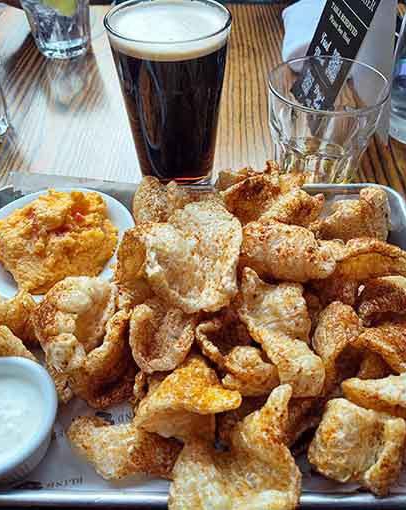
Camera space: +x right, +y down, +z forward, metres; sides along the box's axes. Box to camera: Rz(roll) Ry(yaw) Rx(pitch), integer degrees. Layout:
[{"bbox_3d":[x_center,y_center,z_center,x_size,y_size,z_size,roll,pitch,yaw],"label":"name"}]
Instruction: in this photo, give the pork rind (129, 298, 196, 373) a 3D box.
[{"bbox_3d":[-0.024,0.046,0.265,0.040,0.038,0.036,0,49,1],"label":"pork rind"}]

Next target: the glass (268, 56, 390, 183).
[{"bbox_3d":[0.095,-0.098,0.376,0.089,0.095,0.089,0,48,1],"label":"glass"}]

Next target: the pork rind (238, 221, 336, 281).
[{"bbox_3d":[0.058,-0.002,0.304,0.066,0.030,0.033,7,48,7],"label":"pork rind"}]

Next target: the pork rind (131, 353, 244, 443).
[{"bbox_3d":[-0.009,0.079,0.248,0.055,0.036,0.041,-6,49,-5],"label":"pork rind"}]

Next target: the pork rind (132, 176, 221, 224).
[{"bbox_3d":[-0.020,-0.037,0.345,0.067,0.037,0.034,0,48,1],"label":"pork rind"}]

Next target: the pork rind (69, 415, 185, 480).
[{"bbox_3d":[-0.041,0.104,0.241,0.058,0.025,0.031,9,50,8],"label":"pork rind"}]

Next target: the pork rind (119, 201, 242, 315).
[{"bbox_3d":[-0.015,0.002,0.284,0.071,0.046,0.060,0,49,1],"label":"pork rind"}]

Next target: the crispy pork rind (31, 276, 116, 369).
[{"bbox_3d":[-0.079,0.044,0.278,0.048,0.038,0.044,0,48,1],"label":"crispy pork rind"}]

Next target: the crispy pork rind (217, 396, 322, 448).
[{"bbox_3d":[0.036,0.091,0.246,0.054,0.028,0.032,0,49,1],"label":"crispy pork rind"}]

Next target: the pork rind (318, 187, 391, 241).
[{"bbox_3d":[0.115,-0.030,0.343,0.053,0.037,0.032,0,48,1],"label":"pork rind"}]

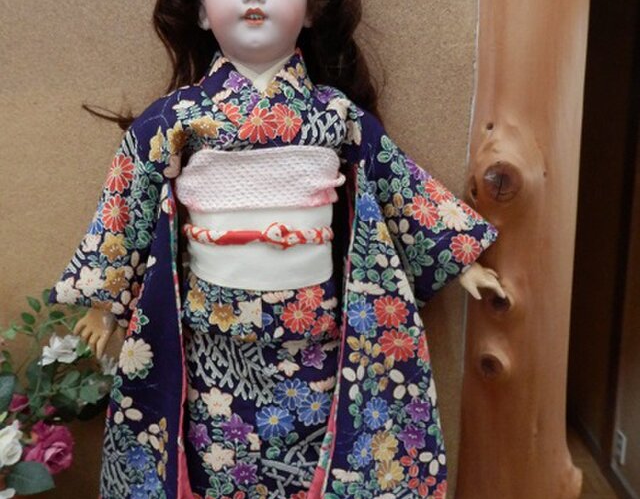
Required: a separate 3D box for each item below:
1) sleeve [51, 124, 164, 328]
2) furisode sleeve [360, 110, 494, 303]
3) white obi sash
[{"bbox_3d":[-0.202,-0.027,0.586,0.105,0.185,0.090,0,7,-3],"label":"sleeve"},{"bbox_3d":[0.103,-0.043,0.584,0.130,0.185,0.090,0,7,-3],"label":"furisode sleeve"},{"bbox_3d":[-0.059,-0.029,0.596,0.160,0.130,0.145,0,7,-3],"label":"white obi sash"}]

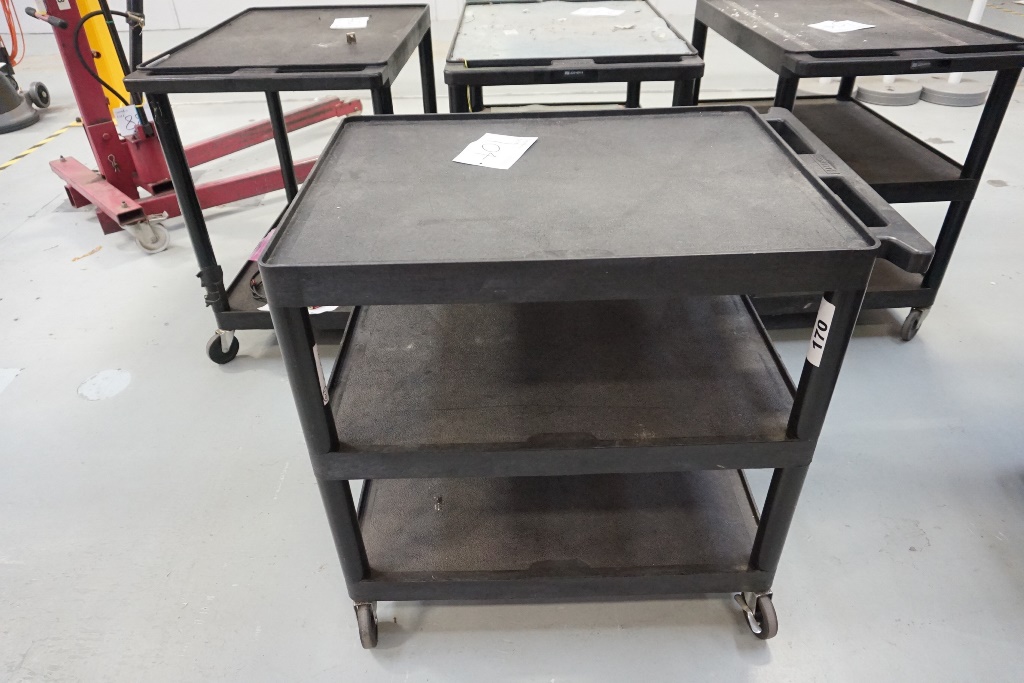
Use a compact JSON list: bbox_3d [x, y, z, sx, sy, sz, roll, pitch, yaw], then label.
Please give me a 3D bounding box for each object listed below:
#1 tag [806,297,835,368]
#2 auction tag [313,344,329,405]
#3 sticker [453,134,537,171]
[{"bbox_3d":[0.443,-0.012,0.987,0.007,0.108,0.027,-12,37,-14],"label":"tag"},{"bbox_3d":[-0.284,0.048,1.028,0.007,0.108,0.027,-2,36,0],"label":"auction tag"},{"bbox_3d":[-0.027,-0.348,1.234,0.104,0.004,0.154,11,38,17],"label":"sticker"}]

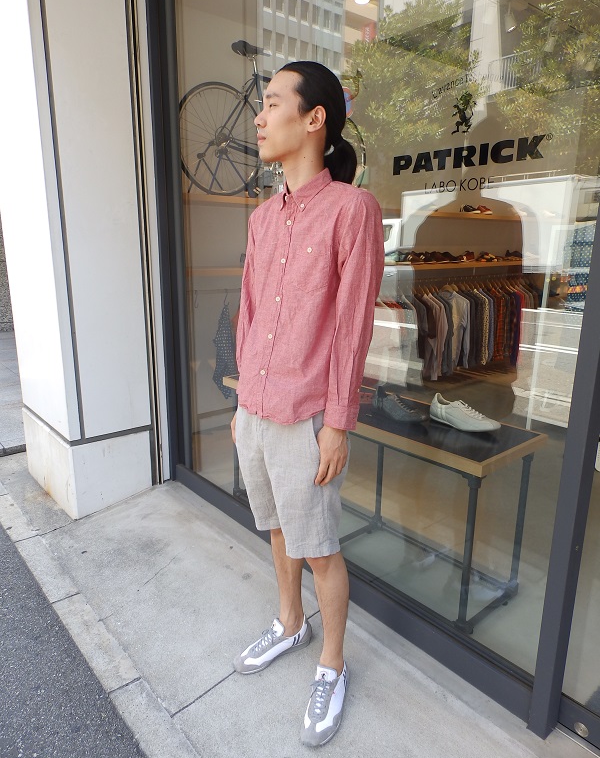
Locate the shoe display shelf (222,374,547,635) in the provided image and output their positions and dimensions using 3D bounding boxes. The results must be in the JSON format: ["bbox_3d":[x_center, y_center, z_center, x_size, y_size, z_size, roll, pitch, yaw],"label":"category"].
[{"bbox_3d":[0.249,0.417,2.367,0.432,0.658,1.511,-12,18,-39],"label":"shoe display shelf"}]

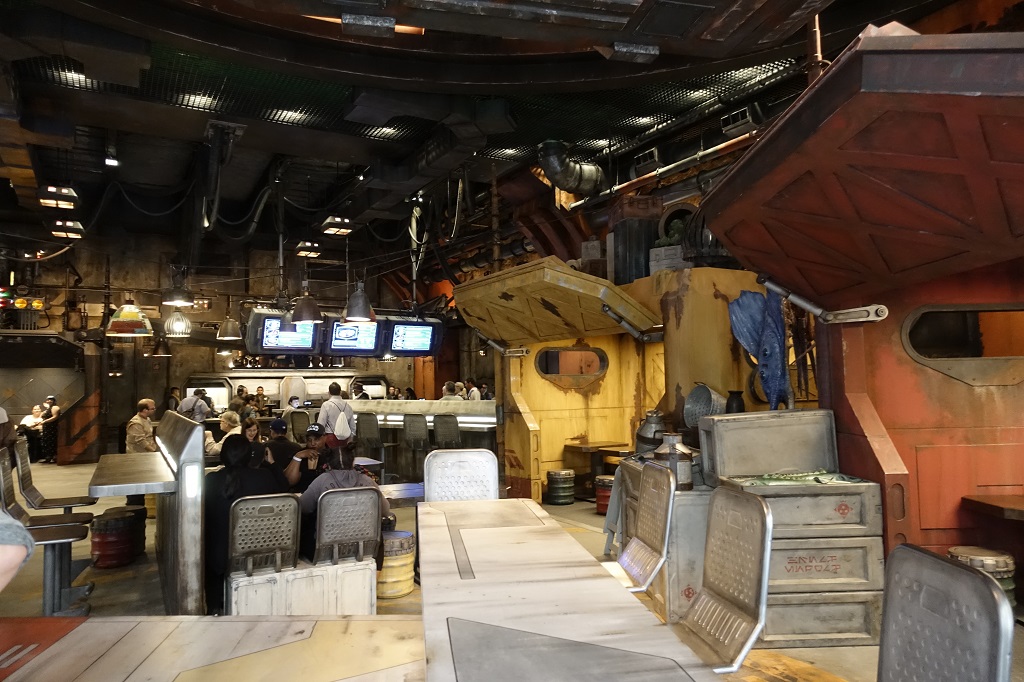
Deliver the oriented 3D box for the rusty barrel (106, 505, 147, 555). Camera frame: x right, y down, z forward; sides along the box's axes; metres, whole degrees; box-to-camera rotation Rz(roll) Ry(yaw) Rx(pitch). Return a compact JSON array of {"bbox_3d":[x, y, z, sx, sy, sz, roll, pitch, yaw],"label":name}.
[{"bbox_3d":[-3.879,1.916,6.869,0.430,0.450,0.430,2,-5,-29],"label":"rusty barrel"}]

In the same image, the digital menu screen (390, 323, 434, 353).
[{"bbox_3d":[-2.084,-0.072,14.140,0.980,0.580,0.120,1,12,-35],"label":"digital menu screen"}]

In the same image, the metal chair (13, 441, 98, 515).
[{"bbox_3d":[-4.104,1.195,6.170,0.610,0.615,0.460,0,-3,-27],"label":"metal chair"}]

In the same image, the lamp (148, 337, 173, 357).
[{"bbox_3d":[-7.859,0.123,15.300,0.400,0.430,0.400,0,-3,-27],"label":"lamp"}]

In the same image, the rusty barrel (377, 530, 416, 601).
[{"bbox_3d":[-0.989,1.786,5.484,0.430,0.440,0.430,1,-5,-10],"label":"rusty barrel"}]

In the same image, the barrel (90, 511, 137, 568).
[{"bbox_3d":[-4.139,2.084,7.091,0.405,0.470,0.405,0,-3,-30],"label":"barrel"}]

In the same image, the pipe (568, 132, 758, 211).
[{"bbox_3d":[2.090,-2.519,10.513,0.100,0.100,4.152,3,-5,-32],"label":"pipe"}]

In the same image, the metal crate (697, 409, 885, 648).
[{"bbox_3d":[1.980,1.283,4.944,0.986,1.567,0.740,-1,-3,0],"label":"metal crate"}]

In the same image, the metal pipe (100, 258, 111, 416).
[{"bbox_3d":[-9.638,-0.107,16.200,0.120,3.800,0.120,2,-5,-30],"label":"metal pipe"}]

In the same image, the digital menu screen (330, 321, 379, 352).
[{"bbox_3d":[-3.243,-0.103,14.050,1.030,0.630,0.100,3,8,-35],"label":"digital menu screen"}]

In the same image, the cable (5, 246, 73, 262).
[{"bbox_3d":[-8.673,-1.584,12.500,1.200,0.280,0.120,0,-3,-27],"label":"cable"}]

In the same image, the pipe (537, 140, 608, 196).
[{"bbox_3d":[1.044,-2.865,11.400,1.200,0.760,0.500,3,-6,-33],"label":"pipe"}]

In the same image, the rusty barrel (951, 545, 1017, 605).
[{"bbox_3d":[3.425,1.777,4.958,0.410,0.470,0.410,-3,-3,34],"label":"rusty barrel"}]

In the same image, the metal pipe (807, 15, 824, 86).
[{"bbox_3d":[2.753,-2.648,6.200,0.150,0.680,0.150,-3,-3,25],"label":"metal pipe"}]

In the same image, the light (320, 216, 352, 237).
[{"bbox_3d":[-3.129,-2.056,12.200,0.490,0.280,0.450,0,-3,-26],"label":"light"}]

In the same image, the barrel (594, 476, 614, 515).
[{"bbox_3d":[1.318,2.055,9.166,0.405,0.470,0.405,-2,-3,8],"label":"barrel"}]

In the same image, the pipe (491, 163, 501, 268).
[{"bbox_3d":[-0.256,-1.939,10.800,0.110,1.850,0.110,3,-6,-33],"label":"pipe"}]

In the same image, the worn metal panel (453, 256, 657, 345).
[{"bbox_3d":[0.298,-0.440,8.774,1.300,0.260,3.300,36,-20,-21],"label":"worn metal panel"}]

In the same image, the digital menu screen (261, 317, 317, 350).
[{"bbox_3d":[-4.346,-0.136,13.300,1.050,0.630,0.100,3,8,-35],"label":"digital menu screen"}]

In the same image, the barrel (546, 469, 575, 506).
[{"bbox_3d":[0.705,2.107,9.929,0.405,0.470,0.405,-2,-3,4],"label":"barrel"}]

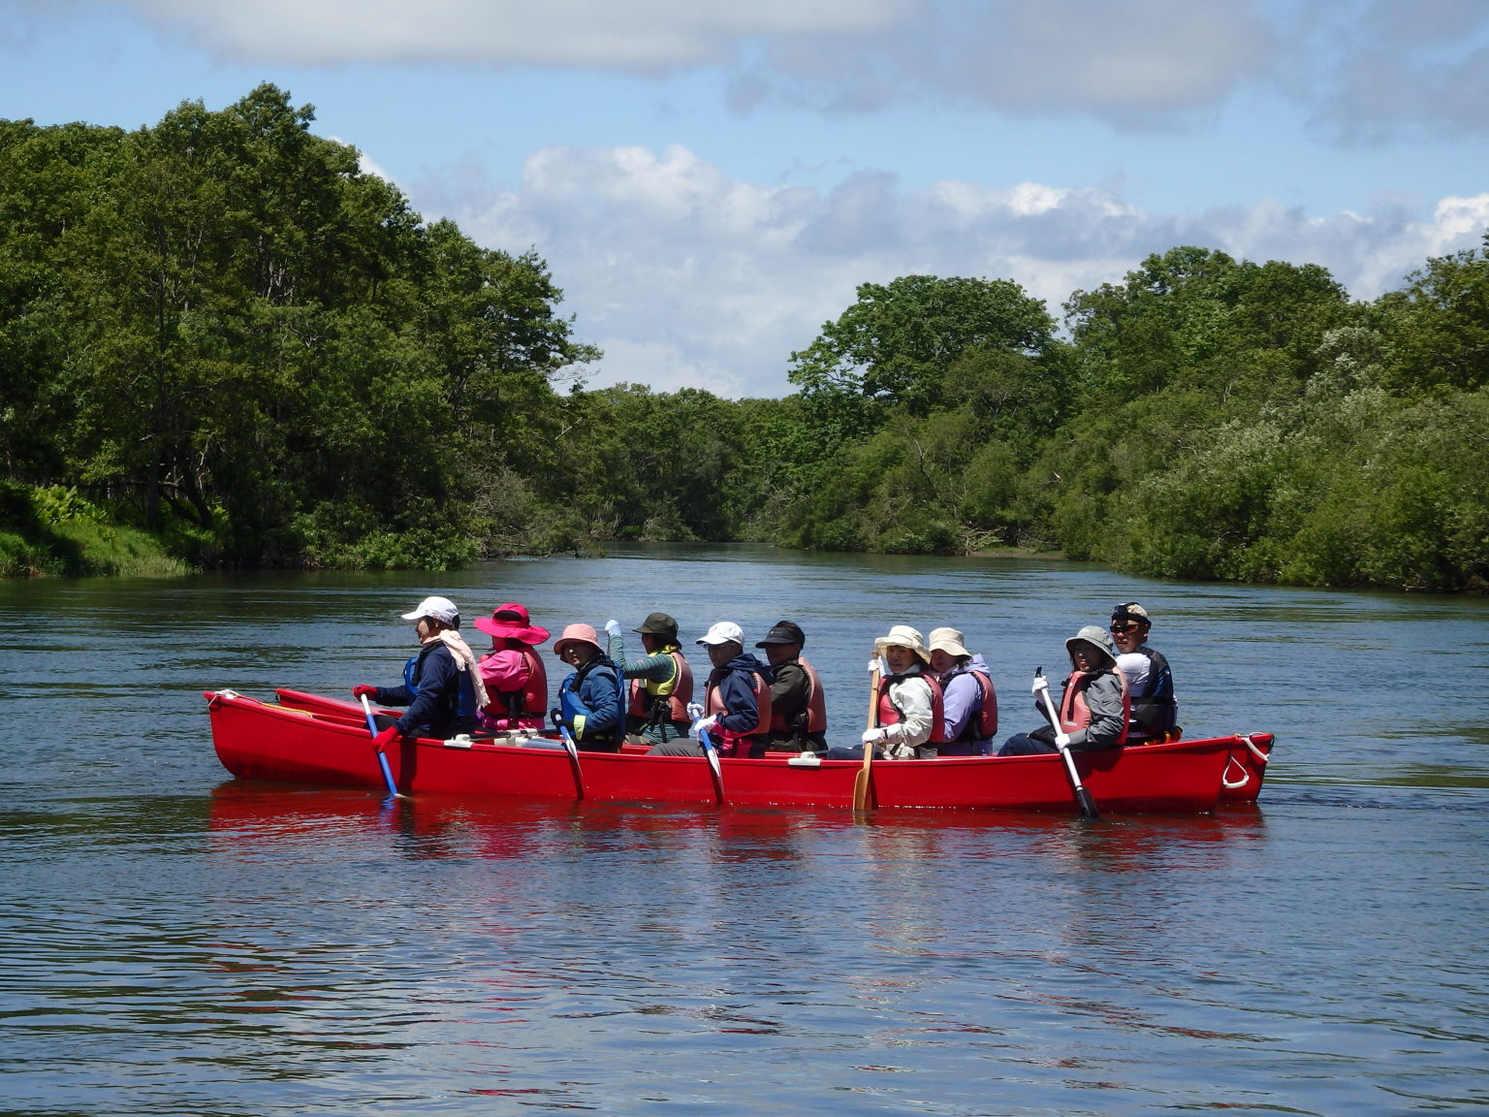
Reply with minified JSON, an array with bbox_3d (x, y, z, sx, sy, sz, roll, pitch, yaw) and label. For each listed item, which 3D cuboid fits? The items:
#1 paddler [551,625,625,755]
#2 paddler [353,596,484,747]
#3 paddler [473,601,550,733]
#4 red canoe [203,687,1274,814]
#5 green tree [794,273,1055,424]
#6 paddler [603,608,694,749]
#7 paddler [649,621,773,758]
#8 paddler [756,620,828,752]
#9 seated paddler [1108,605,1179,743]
[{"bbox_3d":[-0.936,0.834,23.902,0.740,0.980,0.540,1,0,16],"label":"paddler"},{"bbox_3d":[-1.701,0.746,24.118,0.740,1.080,0.540,1,0,16],"label":"paddler"},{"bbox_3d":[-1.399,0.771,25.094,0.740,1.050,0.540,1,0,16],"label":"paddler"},{"bbox_3d":[-0.063,1.090,24.186,5.650,0.570,1.800,1,0,16],"label":"red canoe"},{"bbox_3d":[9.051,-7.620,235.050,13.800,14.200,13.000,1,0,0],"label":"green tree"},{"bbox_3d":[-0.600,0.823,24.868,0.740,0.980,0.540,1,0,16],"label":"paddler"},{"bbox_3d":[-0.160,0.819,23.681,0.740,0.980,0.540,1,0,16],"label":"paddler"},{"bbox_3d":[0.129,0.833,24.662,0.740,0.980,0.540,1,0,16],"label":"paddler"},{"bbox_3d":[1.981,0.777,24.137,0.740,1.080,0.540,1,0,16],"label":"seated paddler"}]

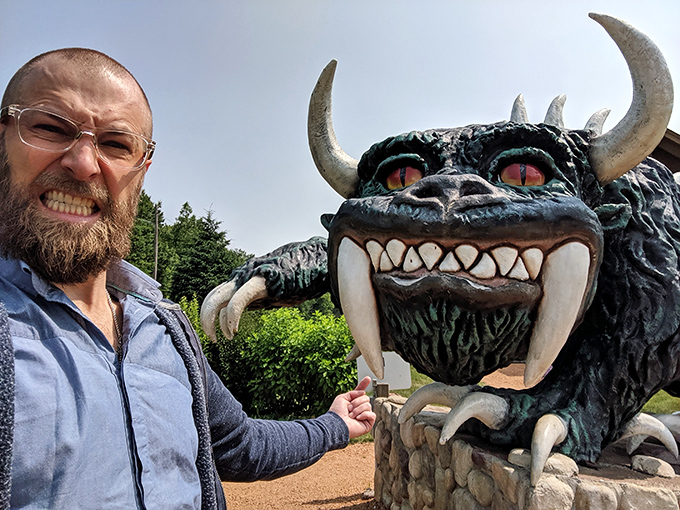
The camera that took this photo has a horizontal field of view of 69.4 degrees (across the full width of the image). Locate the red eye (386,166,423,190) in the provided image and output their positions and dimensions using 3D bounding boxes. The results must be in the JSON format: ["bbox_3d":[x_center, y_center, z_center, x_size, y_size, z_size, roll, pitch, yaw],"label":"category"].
[{"bbox_3d":[0.341,-0.405,2.600,0.200,0.125,0.100,-1,-4,16],"label":"red eye"}]

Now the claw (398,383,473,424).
[{"bbox_3d":[0.511,0.786,2.600,0.390,0.230,0.140,1,-4,-14],"label":"claw"}]

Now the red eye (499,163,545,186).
[{"bbox_3d":[0.909,-0.401,2.460,0.225,0.125,0.100,-1,-4,16],"label":"red eye"}]

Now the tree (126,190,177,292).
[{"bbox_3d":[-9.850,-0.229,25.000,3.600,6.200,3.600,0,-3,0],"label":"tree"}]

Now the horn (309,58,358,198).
[{"bbox_3d":[-0.036,-0.695,2.720,0.280,0.760,0.280,-1,-4,16],"label":"horn"}]

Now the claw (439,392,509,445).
[{"bbox_3d":[0.633,0.776,2.330,0.370,0.250,0.140,2,-4,-28],"label":"claw"}]

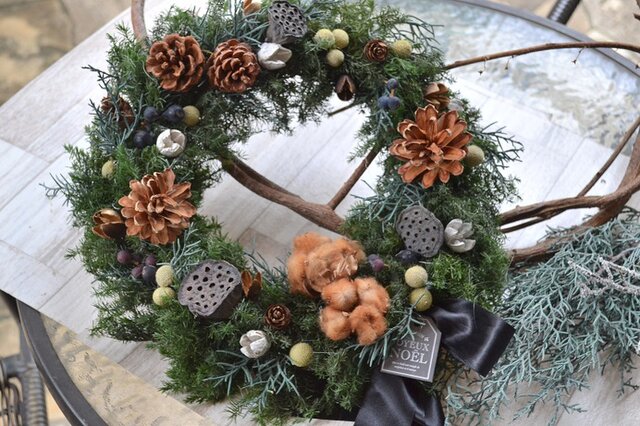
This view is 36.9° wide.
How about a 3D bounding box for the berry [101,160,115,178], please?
[{"bbox_3d":[-0.166,-0.034,0.749,0.013,0.014,0.013,1,52,-1],"label":"berry"}]

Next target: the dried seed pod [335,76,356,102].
[{"bbox_3d":[0.020,-0.099,0.760,0.017,0.020,0.017,2,53,-2],"label":"dried seed pod"}]

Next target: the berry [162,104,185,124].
[{"bbox_3d":[-0.114,-0.076,0.745,0.016,0.015,0.016,3,47,-3],"label":"berry"}]

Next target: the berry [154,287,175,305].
[{"bbox_3d":[-0.109,0.058,0.670,0.015,0.015,0.015,3,47,-3],"label":"berry"}]

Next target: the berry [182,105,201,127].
[{"bbox_3d":[-0.092,-0.069,0.684,0.014,0.014,0.014,2,49,-2],"label":"berry"}]

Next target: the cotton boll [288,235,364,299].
[{"bbox_3d":[0.004,0.037,0.671,0.055,0.042,0.048,1,52,-1],"label":"cotton boll"}]

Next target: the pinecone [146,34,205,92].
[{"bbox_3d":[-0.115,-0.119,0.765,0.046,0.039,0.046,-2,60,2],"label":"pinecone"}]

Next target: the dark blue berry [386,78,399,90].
[{"bbox_3d":[0.052,-0.093,0.692,0.009,0.009,0.009,2,49,-2],"label":"dark blue berry"}]

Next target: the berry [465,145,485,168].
[{"bbox_3d":[0.107,-0.039,0.668,0.016,0.016,0.016,2,49,-2],"label":"berry"}]

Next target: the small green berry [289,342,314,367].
[{"bbox_3d":[-0.012,0.089,0.602,0.015,0.015,0.015,2,49,-2],"label":"small green berry"}]

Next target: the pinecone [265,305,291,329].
[{"bbox_3d":[-0.031,0.075,0.697,0.019,0.018,0.018,0,77,-4],"label":"pinecone"}]

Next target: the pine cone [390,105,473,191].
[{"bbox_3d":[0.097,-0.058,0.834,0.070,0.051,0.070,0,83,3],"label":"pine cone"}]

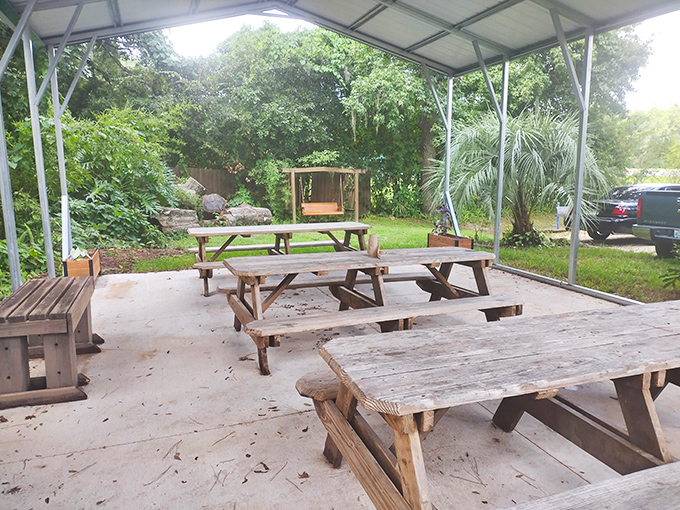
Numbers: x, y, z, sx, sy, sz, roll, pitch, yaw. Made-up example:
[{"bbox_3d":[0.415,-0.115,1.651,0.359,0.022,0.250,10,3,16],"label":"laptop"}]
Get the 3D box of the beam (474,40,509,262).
[{"bbox_3d":[2.304,-1.493,8.222,0.660,3.420,0.080,-3,10,-20],"label":"beam"}]

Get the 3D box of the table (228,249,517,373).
[{"bbox_3d":[0.225,0.393,4.862,2.423,0.760,1.606,-3,10,-20],"label":"table"}]

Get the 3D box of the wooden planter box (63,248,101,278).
[{"bbox_3d":[-3.770,0.155,7.772,0.370,0.310,1.020,-3,10,-20],"label":"wooden planter box"}]

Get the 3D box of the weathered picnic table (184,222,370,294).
[{"bbox_3d":[-0.797,0.000,7.297,2.423,0.760,1.606,-3,10,-18],"label":"weathered picnic table"}]

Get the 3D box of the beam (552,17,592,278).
[{"bbox_3d":[2.842,-1.252,6.725,0.660,3.420,0.080,-3,10,-20],"label":"beam"}]

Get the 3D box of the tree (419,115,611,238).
[{"bbox_3d":[4.326,-1.973,13.000,4.300,3.100,4.100,0,9,0],"label":"tree"}]

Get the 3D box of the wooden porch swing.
[{"bbox_3d":[-0.491,-1.837,16.800,2.500,1.880,0.800,-3,10,-16],"label":"wooden porch swing"}]

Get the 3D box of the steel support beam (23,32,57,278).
[{"bbox_3d":[-3.488,-1.079,6.253,0.070,3.200,0.070,-3,10,-20],"label":"steel support beam"}]

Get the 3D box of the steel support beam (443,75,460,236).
[{"bbox_3d":[2.018,-1.628,9.680,0.120,3.200,0.090,-3,10,-20],"label":"steel support beam"}]

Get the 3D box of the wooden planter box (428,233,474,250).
[{"bbox_3d":[2.026,-0.173,9.832,0.360,0.310,1.020,-3,10,-20],"label":"wooden planter box"}]

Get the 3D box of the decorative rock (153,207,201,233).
[{"bbox_3d":[-4.285,-0.930,13.900,1.250,0.620,0.750,-3,10,-20],"label":"decorative rock"}]

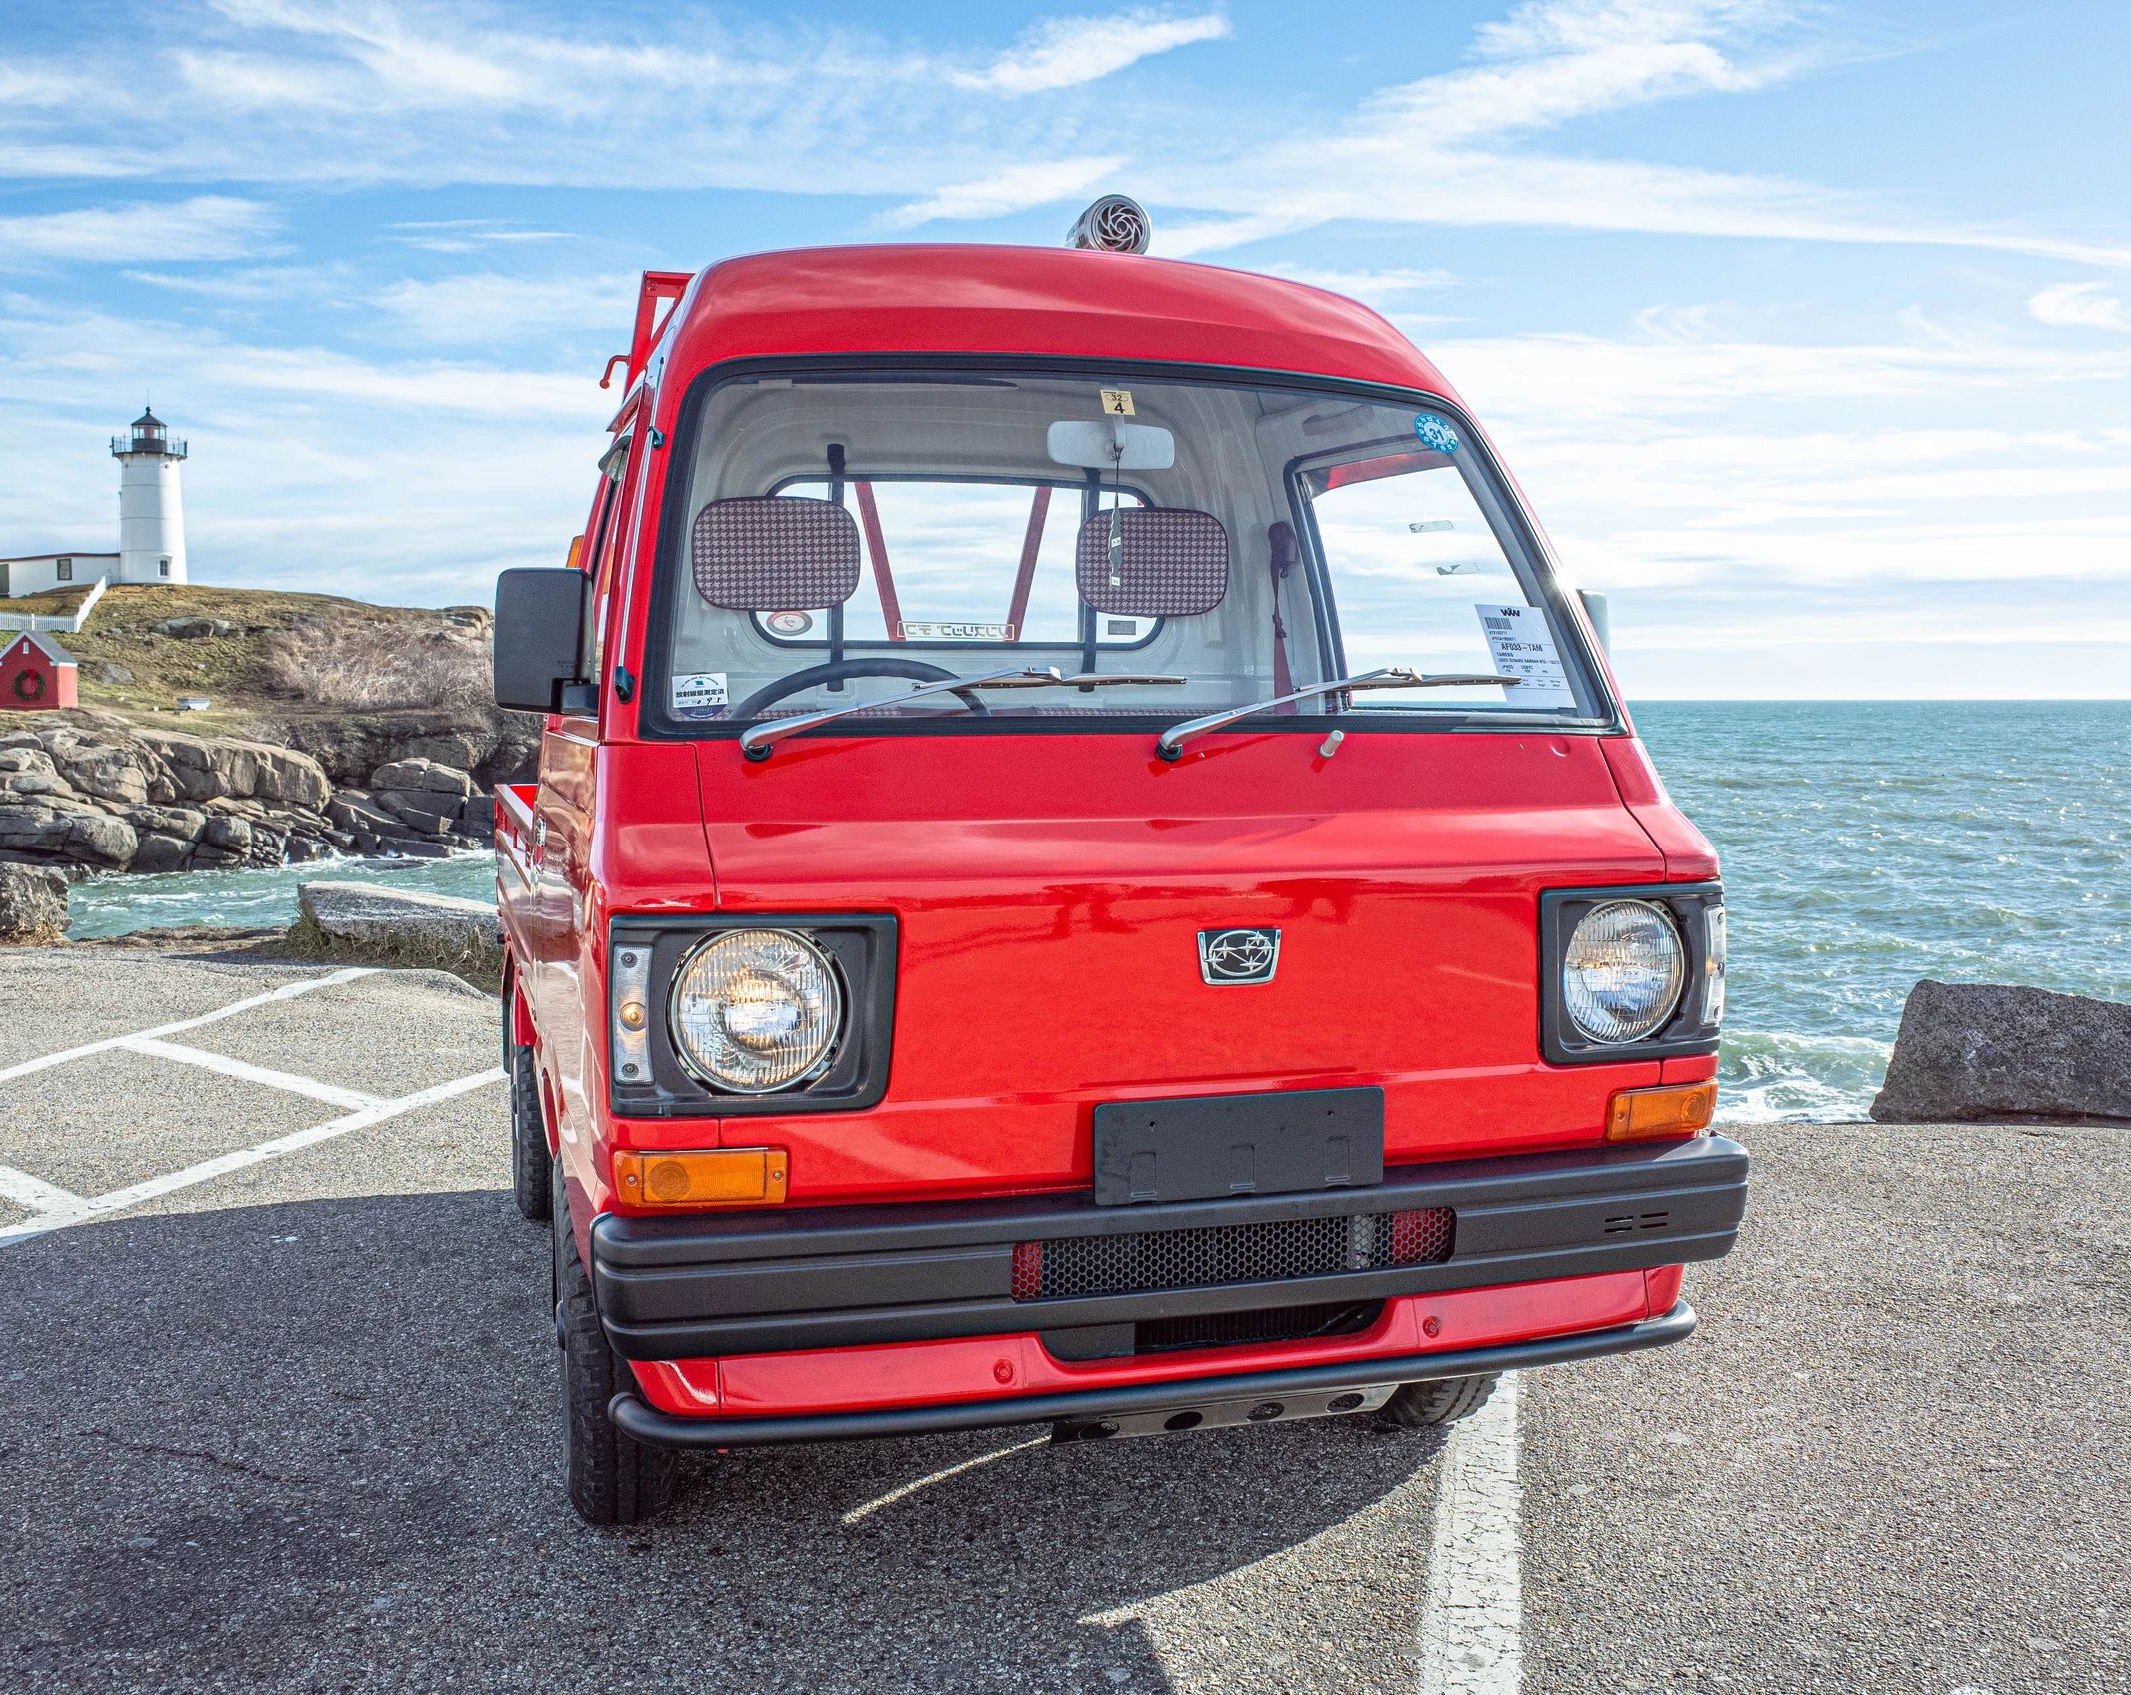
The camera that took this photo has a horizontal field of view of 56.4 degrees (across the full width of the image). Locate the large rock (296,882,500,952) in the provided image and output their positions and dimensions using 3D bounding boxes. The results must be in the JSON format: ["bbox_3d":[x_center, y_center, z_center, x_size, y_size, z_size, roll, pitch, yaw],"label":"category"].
[{"bbox_3d":[-2.950,0.345,9.400,1.350,0.340,0.580,2,5,27],"label":"large rock"}]

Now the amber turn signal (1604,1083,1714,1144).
[{"bbox_3d":[0.736,0.325,2.440,0.185,0.062,0.055,-1,4,-18],"label":"amber turn signal"}]

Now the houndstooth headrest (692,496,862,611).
[{"bbox_3d":[-0.453,-0.464,3.129,0.262,0.175,0.090,-1,4,-18],"label":"houndstooth headrest"}]

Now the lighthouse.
[{"bbox_3d":[-64.100,-24.600,139.000,5.200,12.500,5.200,-2,5,-25],"label":"lighthouse"}]

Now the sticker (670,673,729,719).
[{"bbox_3d":[-0.411,-0.171,2.239,0.065,0.058,0.003,-1,-23,-12],"label":"sticker"}]

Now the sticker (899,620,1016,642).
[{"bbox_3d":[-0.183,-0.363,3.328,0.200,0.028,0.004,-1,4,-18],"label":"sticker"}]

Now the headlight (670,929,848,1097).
[{"bbox_3d":[-0.333,0.175,2.133,0.180,0.178,0.080,-1,4,-16],"label":"headlight"}]

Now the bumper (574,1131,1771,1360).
[{"bbox_3d":[0.175,0.438,2.270,1.400,0.150,0.200,-1,4,-18],"label":"bumper"}]

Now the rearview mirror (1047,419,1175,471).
[{"bbox_3d":[0.059,-0.525,2.590,0.180,0.060,0.040,-2,5,-24],"label":"rearview mirror"}]

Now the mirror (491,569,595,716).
[{"bbox_3d":[-0.649,-0.258,2.475,0.122,0.178,0.060,0,4,-6],"label":"mirror"}]

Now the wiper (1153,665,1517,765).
[{"bbox_3d":[0.342,-0.170,2.405,0.535,0.055,0.060,-11,-25,-28],"label":"wiper"}]

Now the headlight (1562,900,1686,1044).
[{"bbox_3d":[0.674,0.153,2.418,0.180,0.180,0.080,-1,4,-18],"label":"headlight"}]

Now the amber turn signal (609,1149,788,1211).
[{"bbox_3d":[-0.389,0.353,2.121,0.182,0.062,0.050,-1,4,-10],"label":"amber turn signal"}]

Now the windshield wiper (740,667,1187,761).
[{"bbox_3d":[-0.106,-0.164,2.278,0.525,0.055,0.060,-9,-26,-17],"label":"windshield wiper"}]

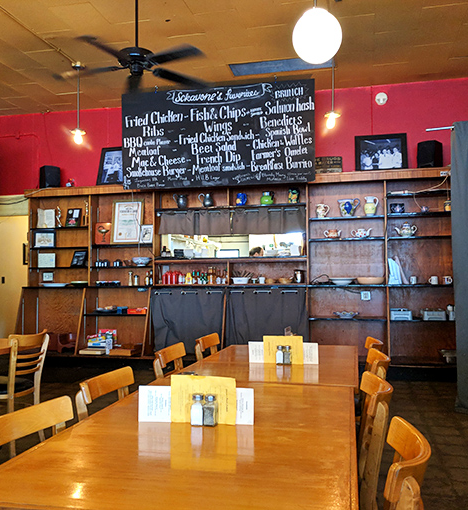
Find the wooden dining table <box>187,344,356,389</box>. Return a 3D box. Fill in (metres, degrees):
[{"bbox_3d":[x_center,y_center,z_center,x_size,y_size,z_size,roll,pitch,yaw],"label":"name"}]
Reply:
[{"bbox_3d":[0.257,0.987,2.938,0.900,0.750,1.260,-1,-2,13],"label":"wooden dining table"}]

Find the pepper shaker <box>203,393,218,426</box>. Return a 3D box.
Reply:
[{"bbox_3d":[-0.076,0.513,1.695,0.039,0.103,0.039,-1,-2,13],"label":"pepper shaker"}]

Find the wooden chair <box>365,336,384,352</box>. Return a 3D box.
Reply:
[{"bbox_3d":[0.665,0.945,3.199,0.510,0.840,0.430,-1,-2,11],"label":"wooden chair"}]

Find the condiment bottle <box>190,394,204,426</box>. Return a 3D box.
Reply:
[{"bbox_3d":[-0.117,0.514,1.703,0.039,0.103,0.039,-1,-2,13],"label":"condiment bottle"}]

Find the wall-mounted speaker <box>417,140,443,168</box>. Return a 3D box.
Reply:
[{"bbox_3d":[2.368,-1.212,6.176,0.200,0.335,0.225,2,-3,-40],"label":"wall-mounted speaker"}]

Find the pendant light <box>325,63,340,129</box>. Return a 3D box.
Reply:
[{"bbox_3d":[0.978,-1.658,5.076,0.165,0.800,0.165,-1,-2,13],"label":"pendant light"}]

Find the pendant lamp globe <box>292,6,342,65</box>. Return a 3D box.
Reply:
[{"bbox_3d":[0.532,-1.403,3.273,0.315,0.340,0.315,-1,-2,13],"label":"pendant lamp globe"}]

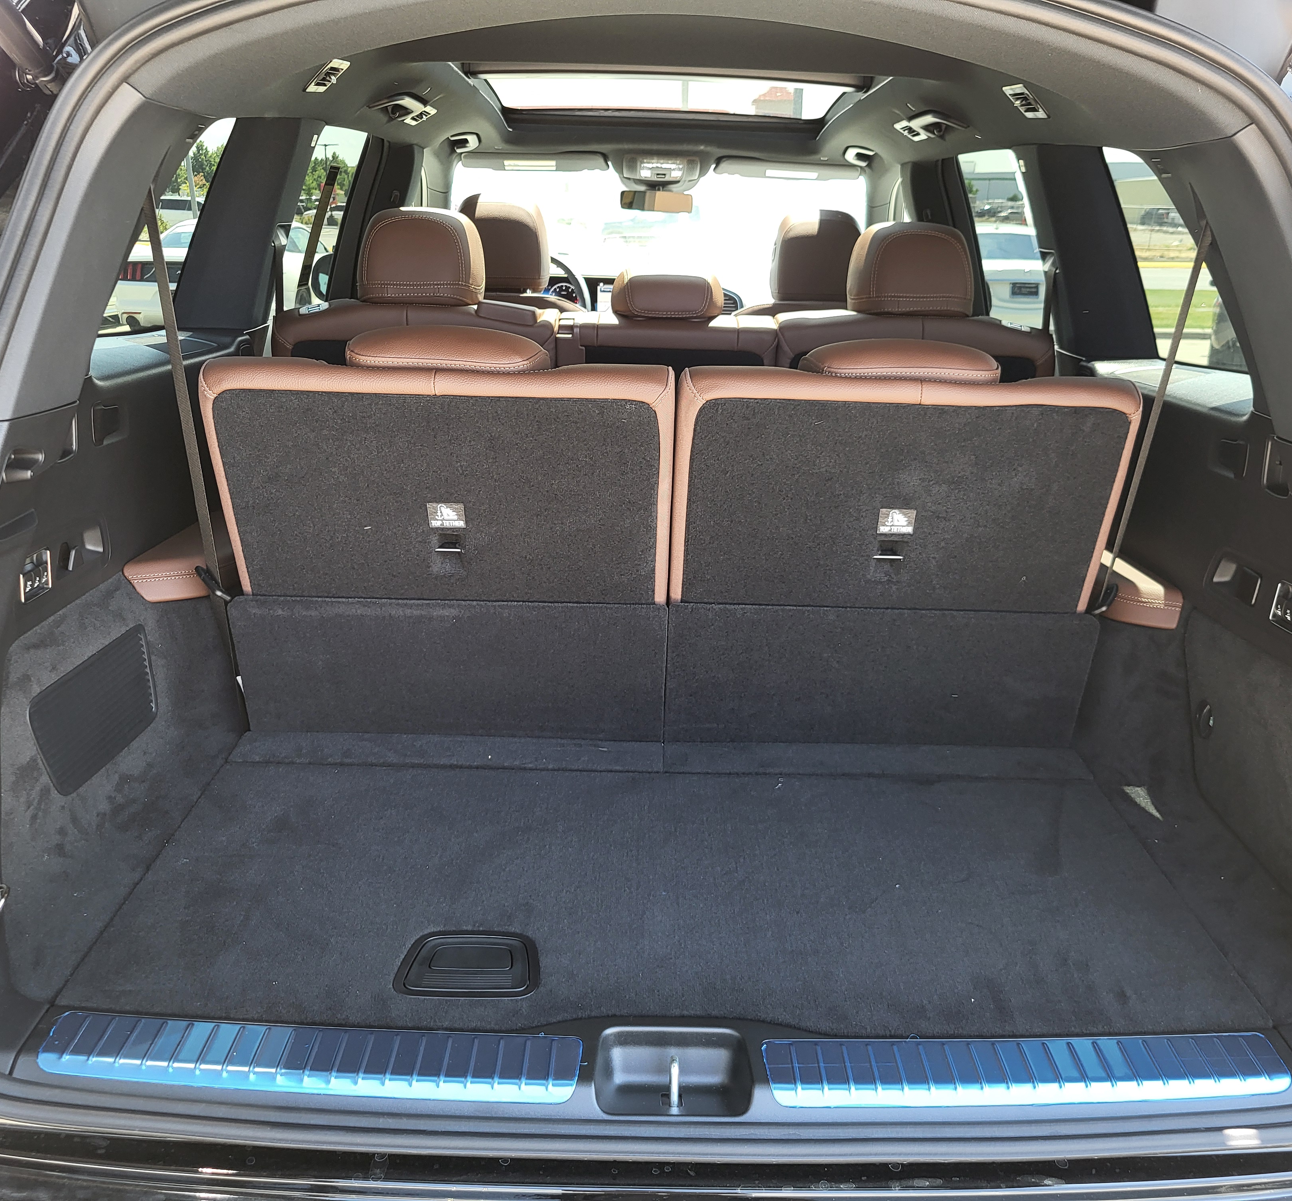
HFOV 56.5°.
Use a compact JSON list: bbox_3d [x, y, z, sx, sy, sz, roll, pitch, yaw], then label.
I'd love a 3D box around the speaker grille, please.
[{"bbox_3d":[-0.570,0.112,1.263,0.020,0.118,0.245,2,18,3],"label":"speaker grille"}]

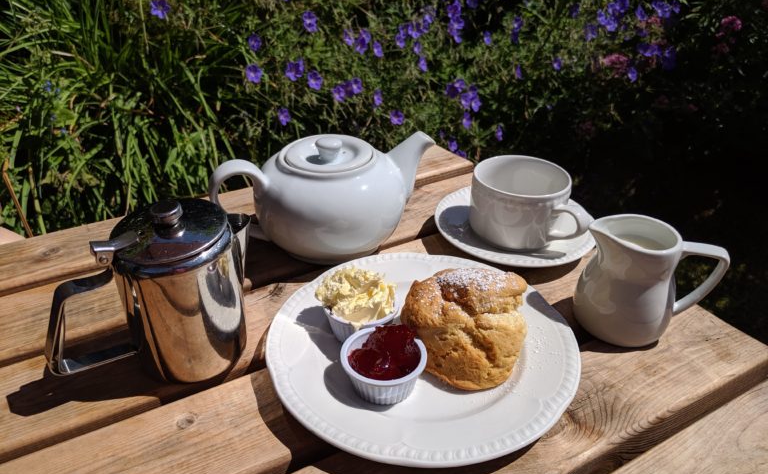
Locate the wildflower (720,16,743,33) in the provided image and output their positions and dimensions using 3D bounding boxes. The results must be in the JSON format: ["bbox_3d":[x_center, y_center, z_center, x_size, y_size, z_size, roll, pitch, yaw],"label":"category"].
[{"bbox_3d":[0.899,-0.550,1.550,0.054,0.044,0.035,17,35,24],"label":"wildflower"}]

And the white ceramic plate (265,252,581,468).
[{"bbox_3d":[0.029,0.086,0.469,0.236,0.023,0.236,0,32,0],"label":"white ceramic plate"}]

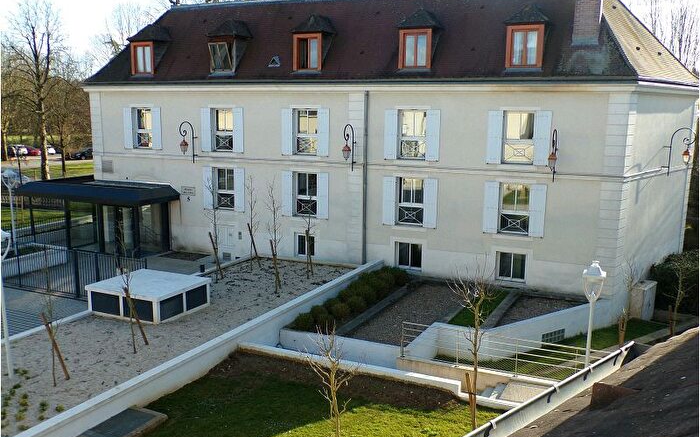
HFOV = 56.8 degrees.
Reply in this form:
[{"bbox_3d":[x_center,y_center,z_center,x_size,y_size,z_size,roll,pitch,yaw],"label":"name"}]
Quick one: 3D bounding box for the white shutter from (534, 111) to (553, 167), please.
[{"bbox_3d":[7.501,-3.106,25.180,0.578,2.100,0.050,5,10,23],"label":"white shutter"}]

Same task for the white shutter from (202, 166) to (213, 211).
[{"bbox_3d":[-6.444,-1.372,29.404,0.524,1.930,0.045,5,10,23],"label":"white shutter"}]

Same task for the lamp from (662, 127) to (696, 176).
[{"bbox_3d":[13.881,-2.739,27.175,1.365,2.016,0.353,9,12,41],"label":"lamp"}]

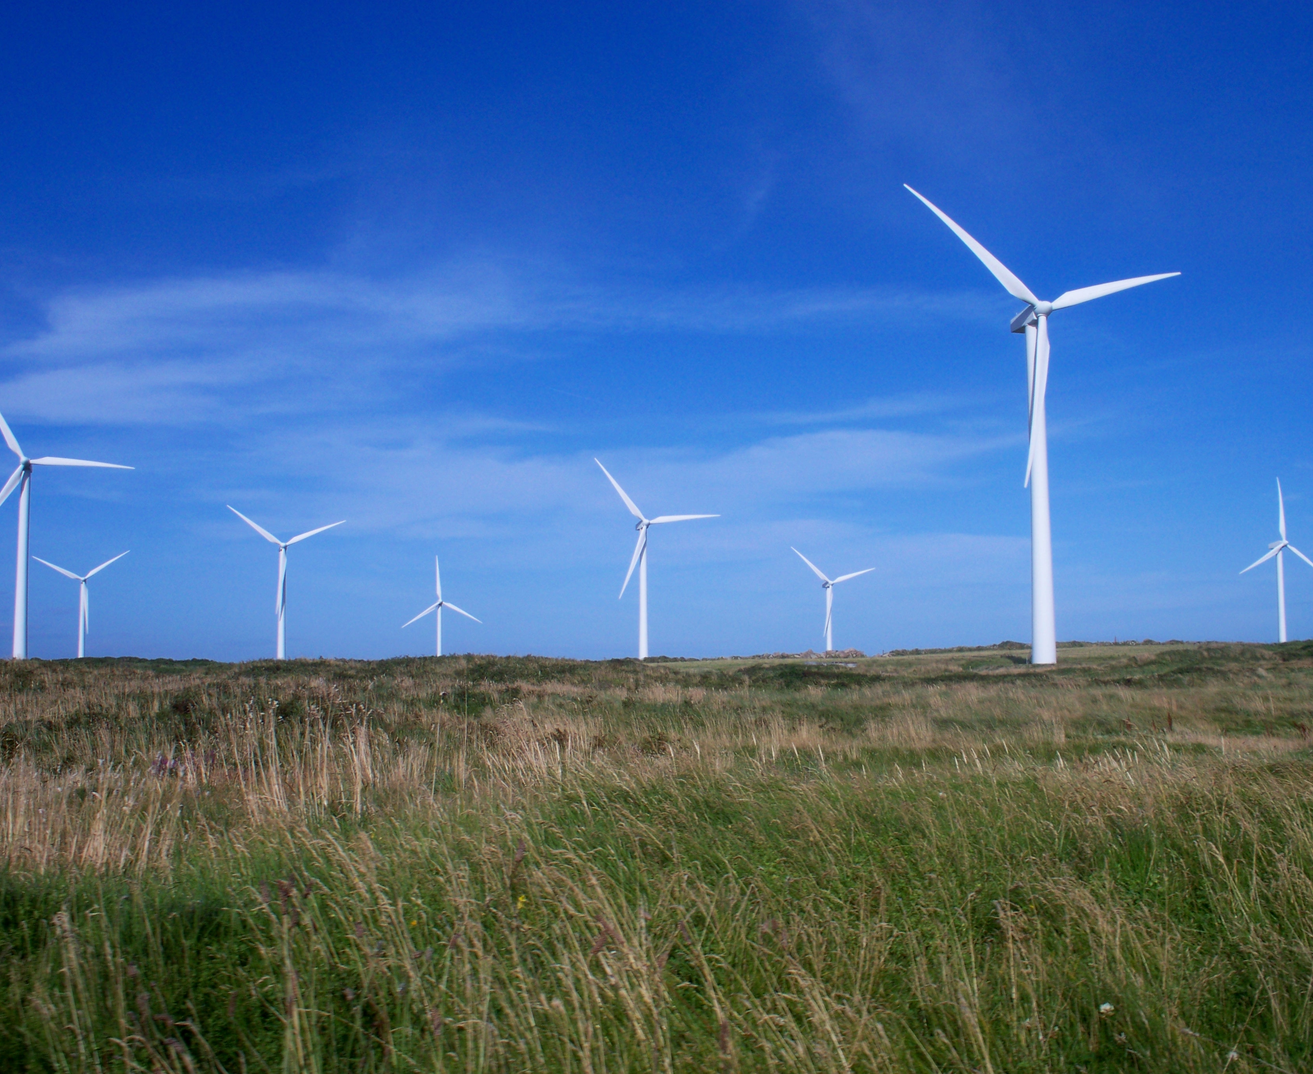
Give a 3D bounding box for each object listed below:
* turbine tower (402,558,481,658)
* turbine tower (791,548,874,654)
[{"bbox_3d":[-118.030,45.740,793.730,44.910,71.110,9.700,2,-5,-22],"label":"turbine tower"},{"bbox_3d":[84.790,36.460,689.180,43.950,62.740,9.860,1,-5,-20],"label":"turbine tower"}]

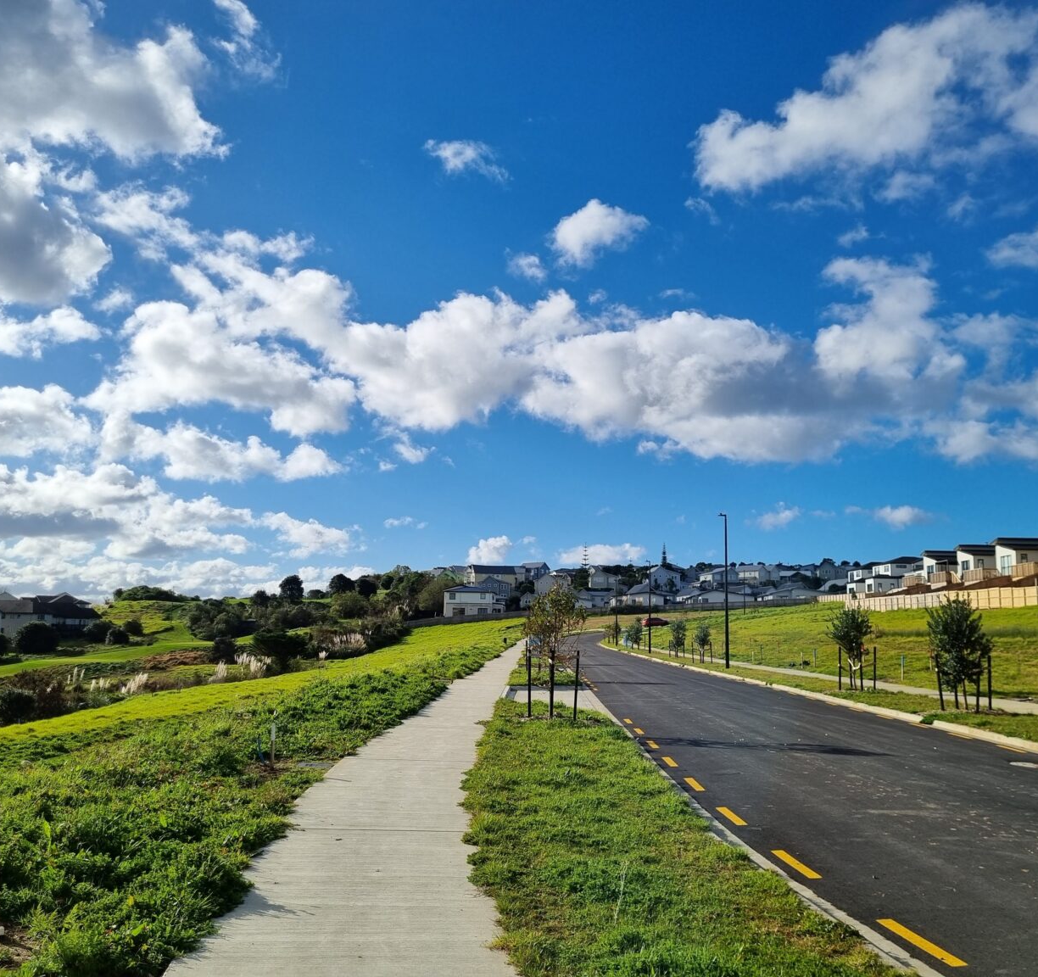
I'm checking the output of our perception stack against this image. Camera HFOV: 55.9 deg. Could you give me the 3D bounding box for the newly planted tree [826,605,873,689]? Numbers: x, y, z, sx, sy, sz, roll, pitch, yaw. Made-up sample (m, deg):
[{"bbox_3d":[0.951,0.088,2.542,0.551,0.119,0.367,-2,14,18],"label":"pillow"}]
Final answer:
[{"bbox_3d":[9.451,4.549,28.000,1.300,2.420,1.300,1,-8,0],"label":"newly planted tree"}]

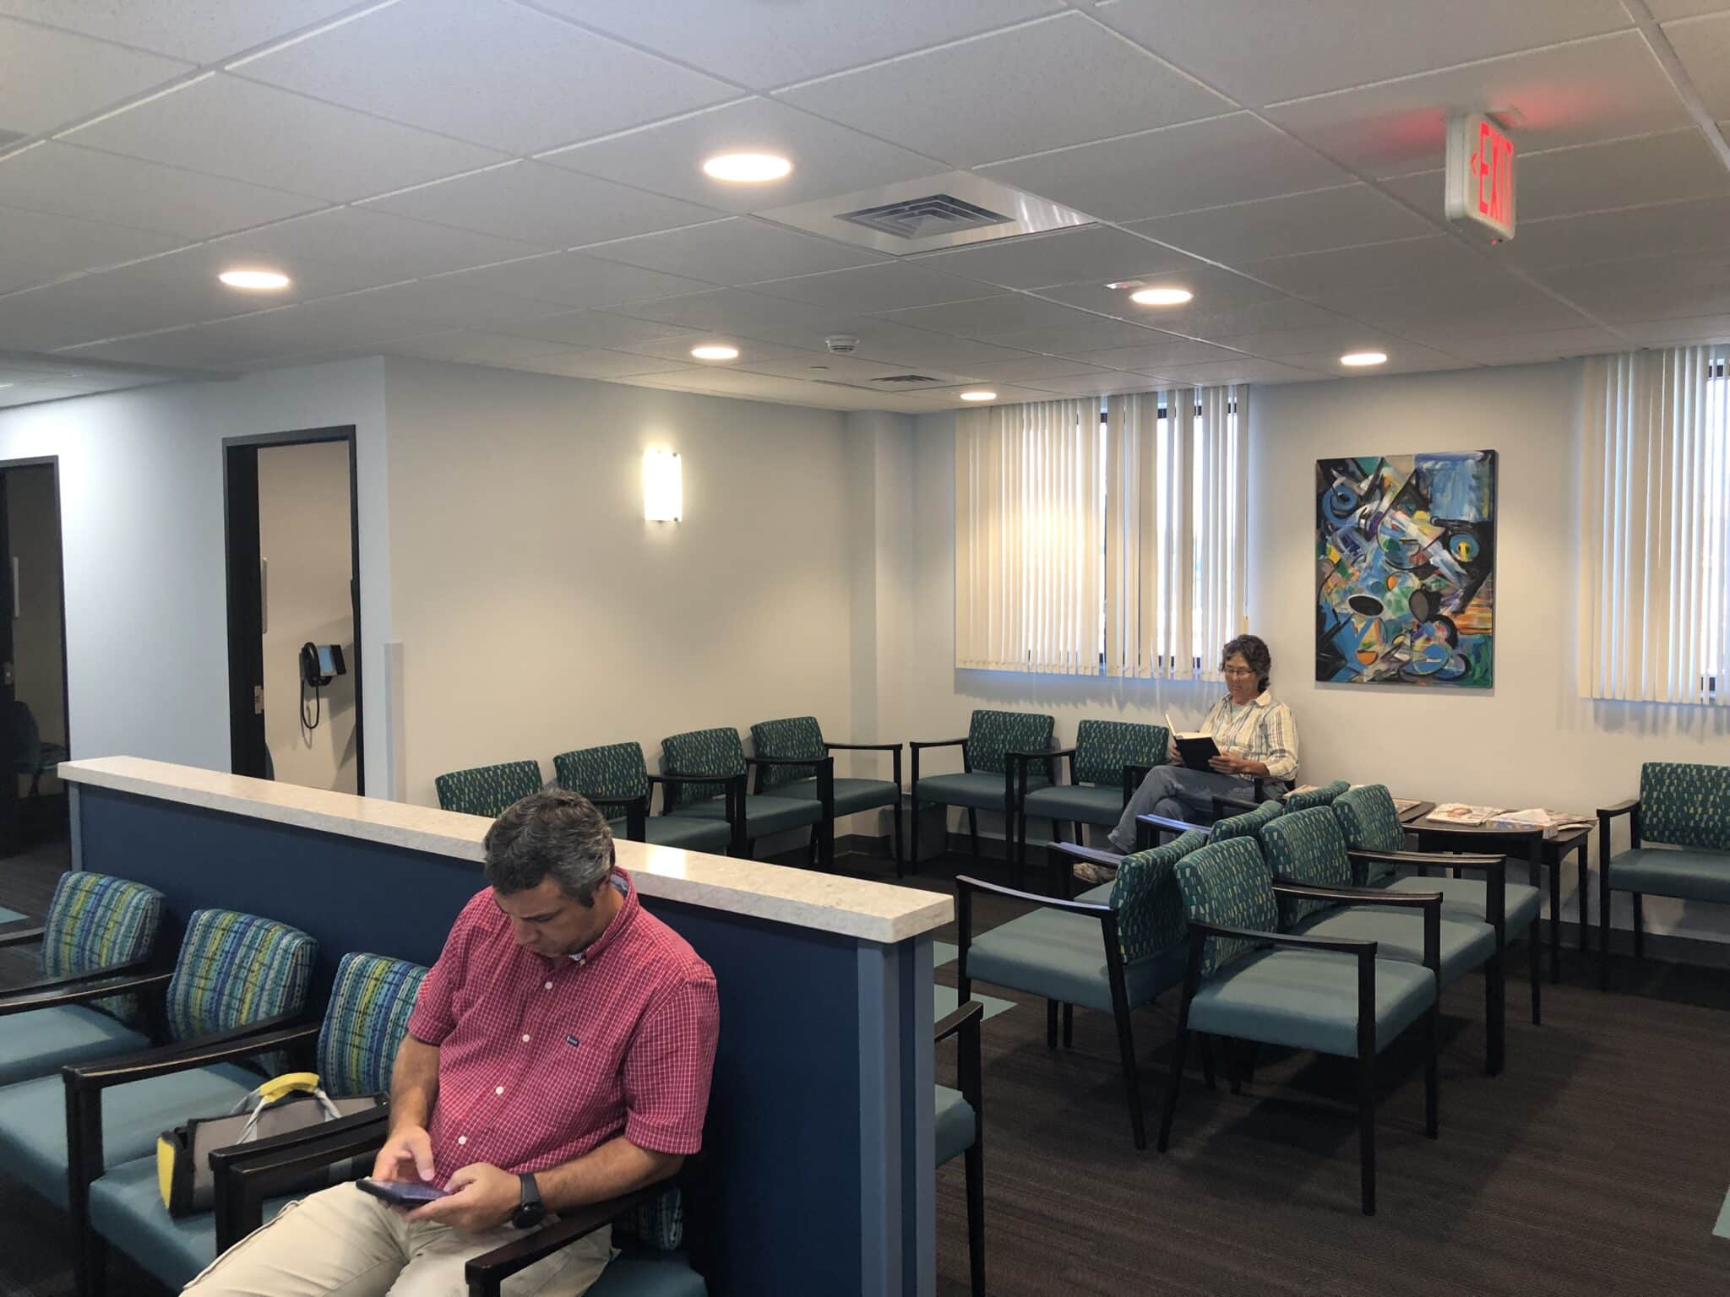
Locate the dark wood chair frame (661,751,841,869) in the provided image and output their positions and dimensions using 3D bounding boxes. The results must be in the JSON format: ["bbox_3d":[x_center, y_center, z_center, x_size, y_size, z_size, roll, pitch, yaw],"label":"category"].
[{"bbox_3d":[-0.575,0.852,6.481,0.590,0.690,0.590,2,5,38],"label":"dark wood chair frame"}]

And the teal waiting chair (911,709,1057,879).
[{"bbox_3d":[0.630,0.744,7.091,0.590,0.810,0.610,2,5,38],"label":"teal waiting chair"}]

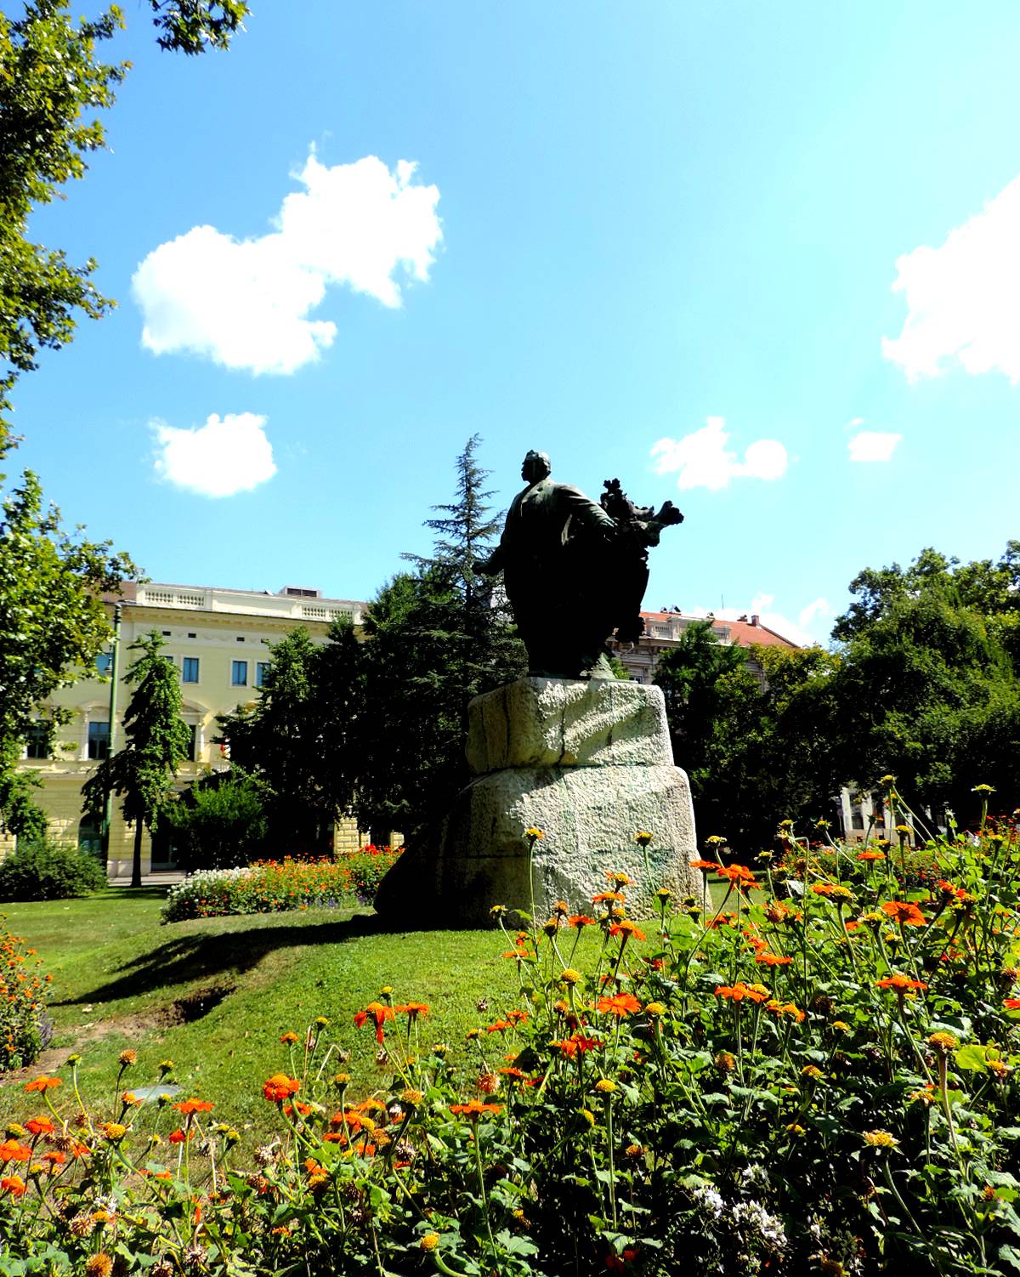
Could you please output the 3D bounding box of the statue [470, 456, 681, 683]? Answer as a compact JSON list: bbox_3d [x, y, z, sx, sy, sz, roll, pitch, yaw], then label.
[{"bbox_3d":[0.976,-0.974,13.193,2.200,3.430,1.700,6,-14,-31],"label":"statue"}]

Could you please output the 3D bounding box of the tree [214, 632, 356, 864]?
[{"bbox_3d":[-9.149,4.609,37.936,5.200,10.470,5.200,-2,-12,0],"label":"tree"}]

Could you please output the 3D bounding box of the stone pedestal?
[{"bbox_3d":[0.316,2.159,12.627,3.300,2.890,3.300,4,-14,-26],"label":"stone pedestal"}]

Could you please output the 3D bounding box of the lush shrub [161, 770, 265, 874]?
[{"bbox_3d":[-10.514,6.836,33.376,3.600,4.280,3.600,-2,-12,0],"label":"lush shrub"}]

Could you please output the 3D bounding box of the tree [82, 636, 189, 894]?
[{"bbox_3d":[-14.642,4.698,36.930,4.200,10.100,4.200,-2,-12,0],"label":"tree"}]

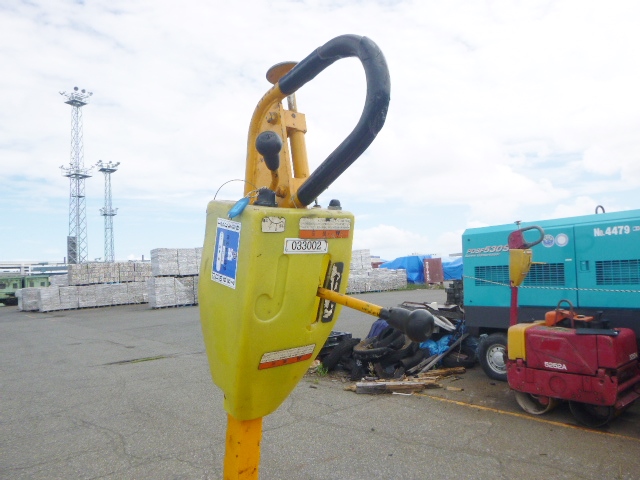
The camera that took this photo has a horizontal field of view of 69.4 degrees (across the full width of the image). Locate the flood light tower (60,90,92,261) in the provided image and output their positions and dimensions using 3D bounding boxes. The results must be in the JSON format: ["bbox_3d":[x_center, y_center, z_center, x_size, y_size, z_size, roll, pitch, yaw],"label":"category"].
[{"bbox_3d":[-38.459,-9.554,73.481,4.300,29.760,4.300,-2,-2,4],"label":"flood light tower"}]

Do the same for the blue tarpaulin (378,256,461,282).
[{"bbox_3d":[5.928,1.601,26.026,6.000,1.550,2.200,-1,-2,-25],"label":"blue tarpaulin"}]

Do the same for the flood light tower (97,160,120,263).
[{"bbox_3d":[-49.043,-5.761,107.561,4.900,25.190,4.900,-2,-2,0],"label":"flood light tower"}]

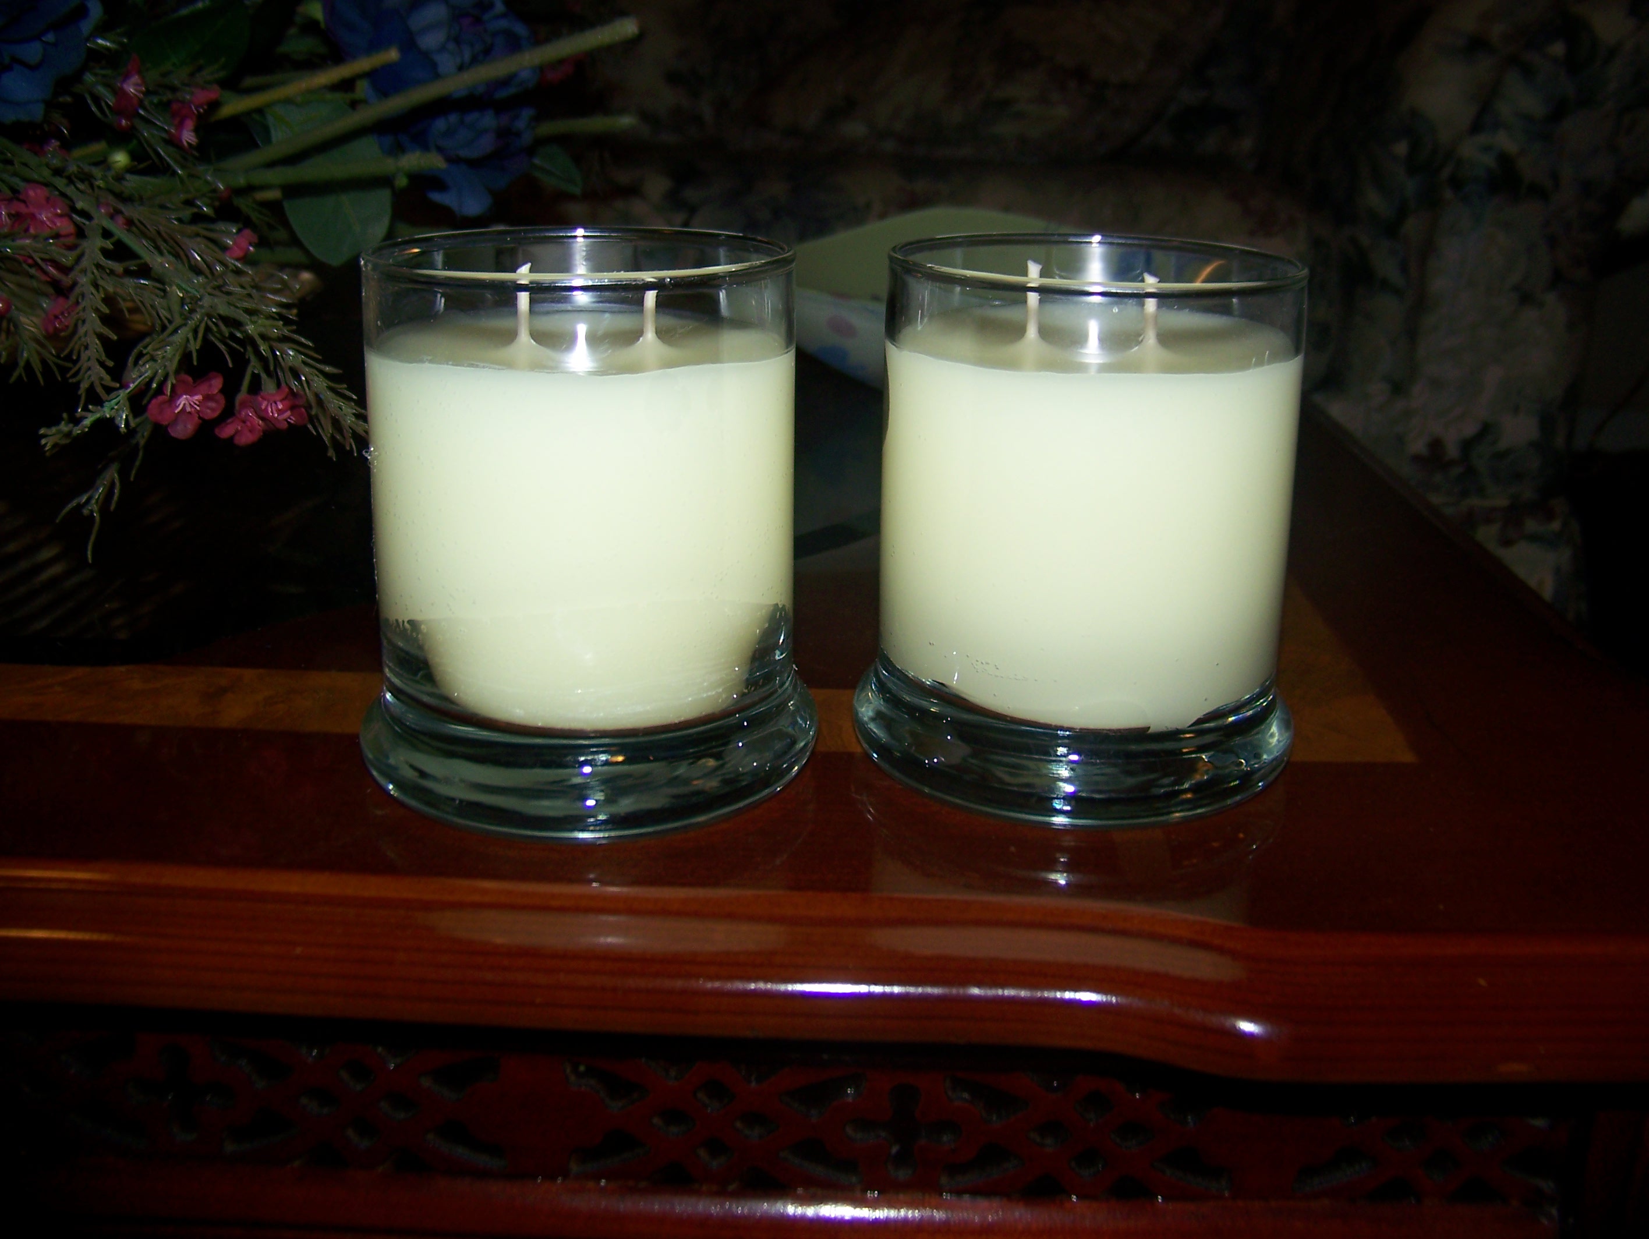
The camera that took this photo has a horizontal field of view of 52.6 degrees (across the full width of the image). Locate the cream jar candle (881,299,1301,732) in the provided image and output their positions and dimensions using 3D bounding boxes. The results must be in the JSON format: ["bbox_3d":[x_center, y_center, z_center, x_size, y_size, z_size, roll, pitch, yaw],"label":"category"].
[{"bbox_3d":[0.058,-0.027,0.385,0.089,0.075,0.089,2,19,0],"label":"cream jar candle"}]

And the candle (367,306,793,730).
[{"bbox_3d":[-0.052,-0.025,0.371,0.089,0.075,0.089,2,19,0],"label":"candle"}]

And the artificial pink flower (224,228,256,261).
[{"bbox_3d":[-0.179,-0.115,0.510,0.009,0.012,0.013,22,27,32],"label":"artificial pink flower"}]

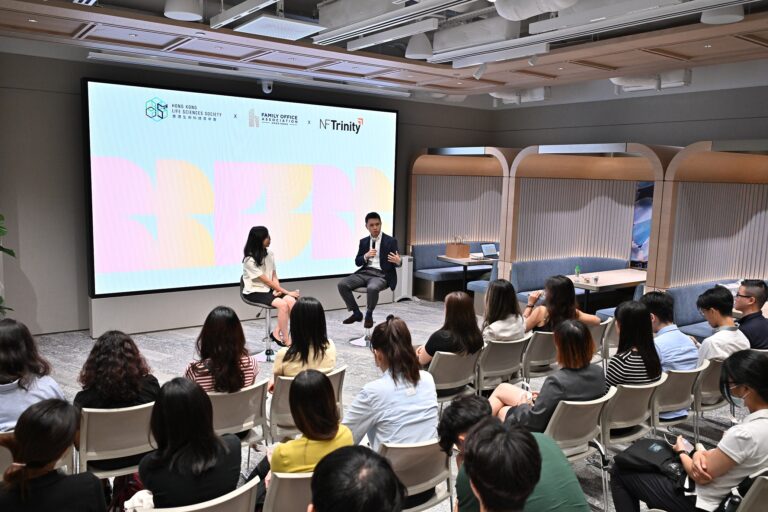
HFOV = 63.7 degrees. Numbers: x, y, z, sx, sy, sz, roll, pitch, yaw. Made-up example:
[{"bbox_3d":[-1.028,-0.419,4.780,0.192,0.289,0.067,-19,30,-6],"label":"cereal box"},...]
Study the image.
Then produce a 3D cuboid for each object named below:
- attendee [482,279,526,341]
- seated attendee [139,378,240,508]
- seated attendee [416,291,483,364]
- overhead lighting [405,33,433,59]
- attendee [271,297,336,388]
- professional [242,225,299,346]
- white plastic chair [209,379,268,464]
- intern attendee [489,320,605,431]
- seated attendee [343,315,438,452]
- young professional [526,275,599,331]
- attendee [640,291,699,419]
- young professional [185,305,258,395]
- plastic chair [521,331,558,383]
[{"bbox_3d":[0.740,0.776,5.051,0.460,1.220,0.800,-4,9,-36],"label":"attendee"},{"bbox_3d":[-0.938,1.025,2.716,0.460,1.230,0.760,-3,9,-31],"label":"seated attendee"},{"bbox_3d":[0.326,0.798,4.803,0.500,1.210,0.780,-4,10,-37],"label":"seated attendee"},{"bbox_3d":[0.334,-1.973,5.675,0.285,0.270,0.285,2,8,0],"label":"overhead lighting"},{"bbox_3d":[-0.651,0.858,4.136,0.460,1.220,0.800,-4,9,-34],"label":"attendee"},{"bbox_3d":[-1.168,0.315,6.602,0.610,1.230,0.430,6,9,27],"label":"professional"},{"bbox_3d":[-1.020,1.105,3.761,0.490,0.810,0.550,-4,9,-35],"label":"white plastic chair"},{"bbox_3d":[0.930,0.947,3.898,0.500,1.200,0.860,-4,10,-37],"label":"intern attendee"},{"bbox_3d":[-0.012,0.968,3.308,0.560,1.260,0.850,-3,9,-29],"label":"seated attendee"},{"bbox_3d":[1.273,0.727,5.415,0.660,1.250,0.760,-4,10,-39],"label":"young professional"},{"bbox_3d":[1.868,0.852,4.583,0.520,1.260,0.760,-4,10,-39],"label":"attendee"},{"bbox_3d":[-1.089,0.885,3.839,0.460,1.220,0.800,-4,9,-35],"label":"young professional"},{"bbox_3d":[1.244,0.965,5.295,0.490,0.810,0.550,-4,9,-35],"label":"plastic chair"}]

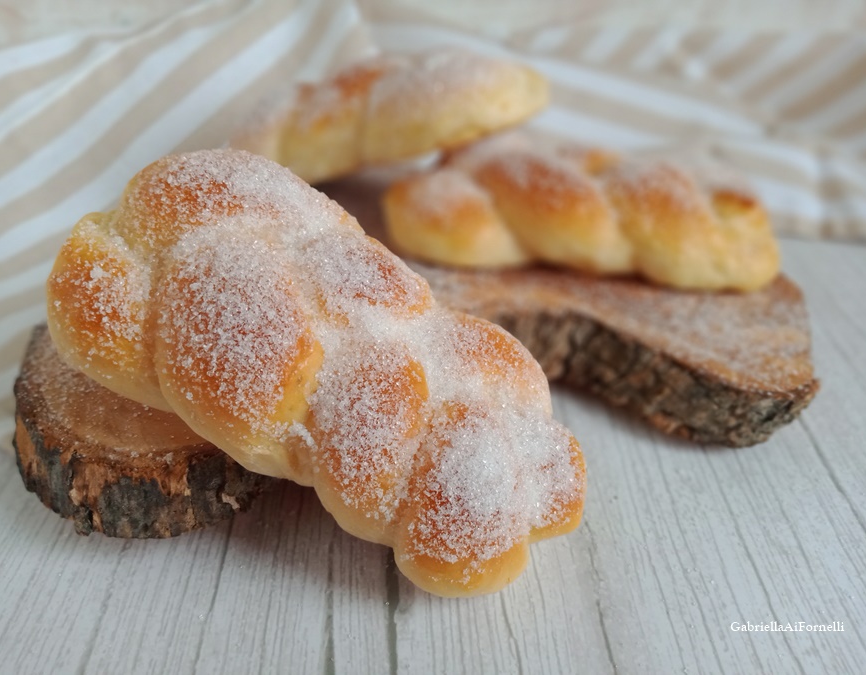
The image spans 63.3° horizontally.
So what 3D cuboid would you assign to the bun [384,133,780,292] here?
[{"bbox_3d":[0.052,-0.049,0.256,0.137,0.038,0.069,8,38,11],"label":"bun"}]

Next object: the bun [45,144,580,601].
[{"bbox_3d":[-0.023,0.006,0.184,0.145,0.041,0.076,35,52,-5],"label":"bun"}]

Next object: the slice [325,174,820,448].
[{"bbox_3d":[0.031,-0.026,0.283,0.224,0.031,0.102,19,41,24],"label":"slice"}]

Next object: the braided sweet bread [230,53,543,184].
[{"bbox_3d":[-0.021,-0.103,0.311,0.140,0.038,0.071,-14,34,-2],"label":"braided sweet bread"}]

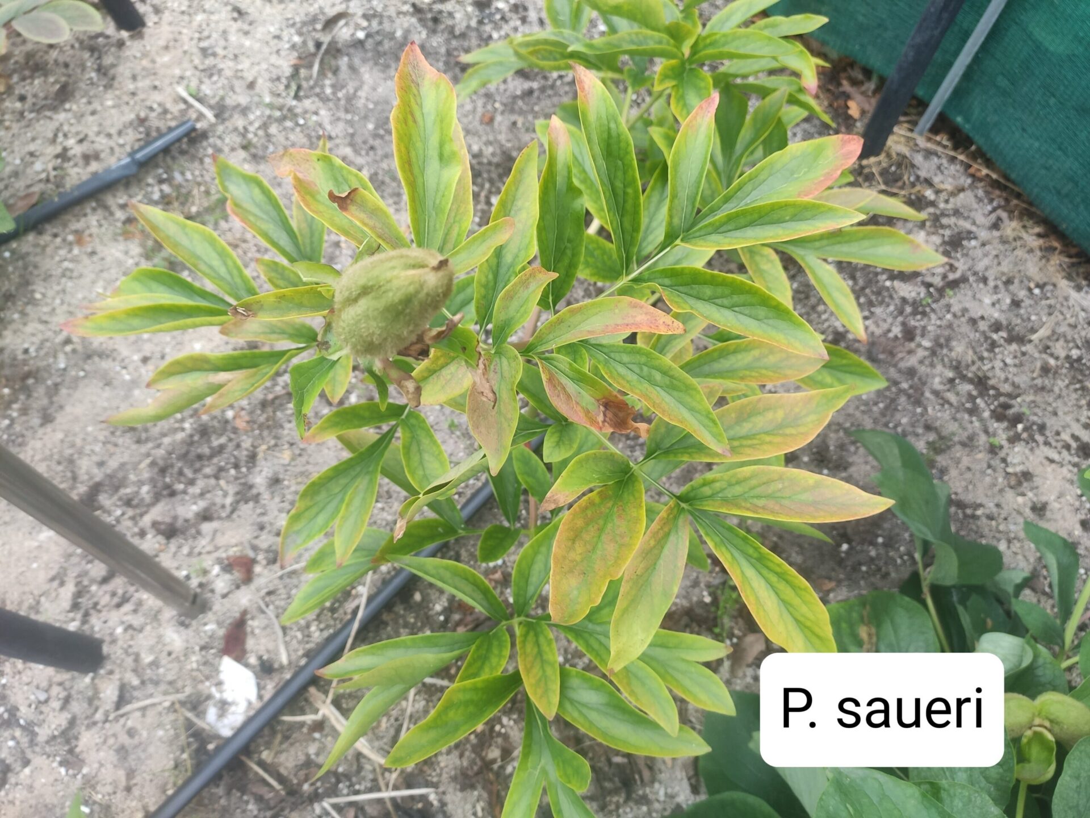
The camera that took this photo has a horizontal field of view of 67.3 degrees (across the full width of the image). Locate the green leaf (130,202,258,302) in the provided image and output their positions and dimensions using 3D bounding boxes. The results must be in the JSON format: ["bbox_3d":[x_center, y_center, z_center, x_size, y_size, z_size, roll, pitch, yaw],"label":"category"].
[{"bbox_3d":[-0.214,-0.098,0.501,0.111,0.014,0.027,35,67,14],"label":"green leaf"}]

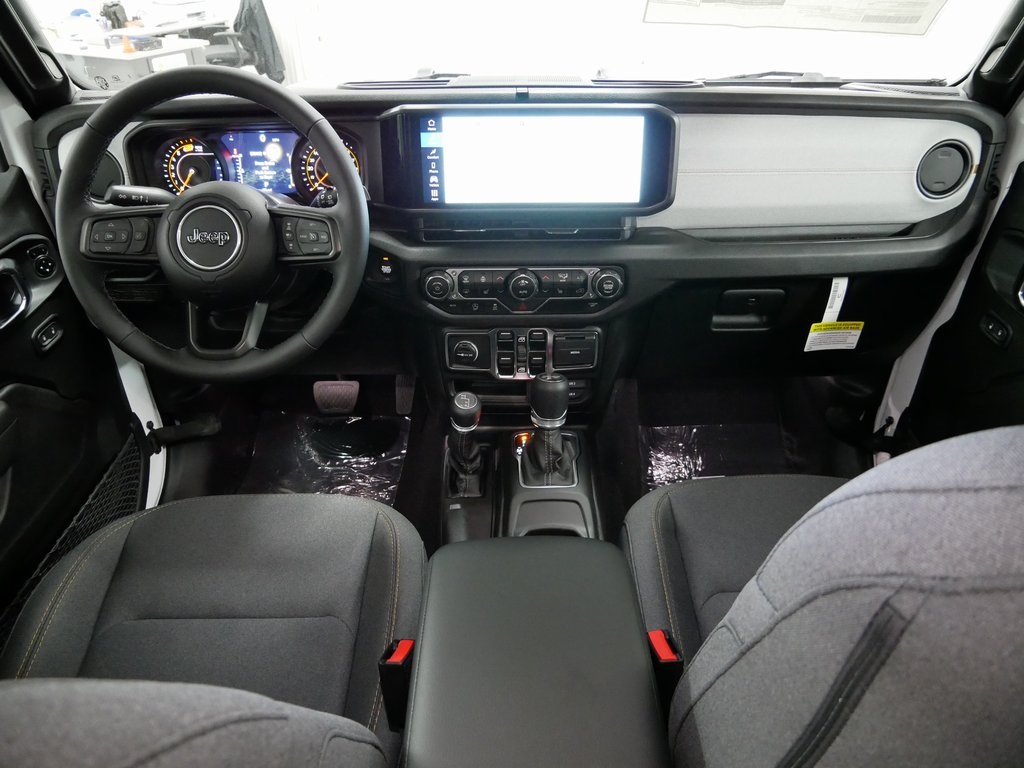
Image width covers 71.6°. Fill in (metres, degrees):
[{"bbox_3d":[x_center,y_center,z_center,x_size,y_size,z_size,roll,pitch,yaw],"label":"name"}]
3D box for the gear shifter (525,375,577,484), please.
[{"bbox_3d":[0.056,0.051,1.036,0.076,0.160,0.105,0,30,0],"label":"gear shifter"}]

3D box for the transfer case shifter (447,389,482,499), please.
[{"bbox_3d":[-0.069,0.074,1.042,0.051,0.148,0.100,0,30,0],"label":"transfer case shifter"}]

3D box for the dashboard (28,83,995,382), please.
[{"bbox_3d":[0.013,-0.223,1.087,1.360,0.430,0.290,0,30,0],"label":"dashboard"}]

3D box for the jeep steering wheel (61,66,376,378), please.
[{"bbox_3d":[-0.365,-0.193,0.885,0.380,0.380,0.095,0,8,-2],"label":"jeep steering wheel"}]

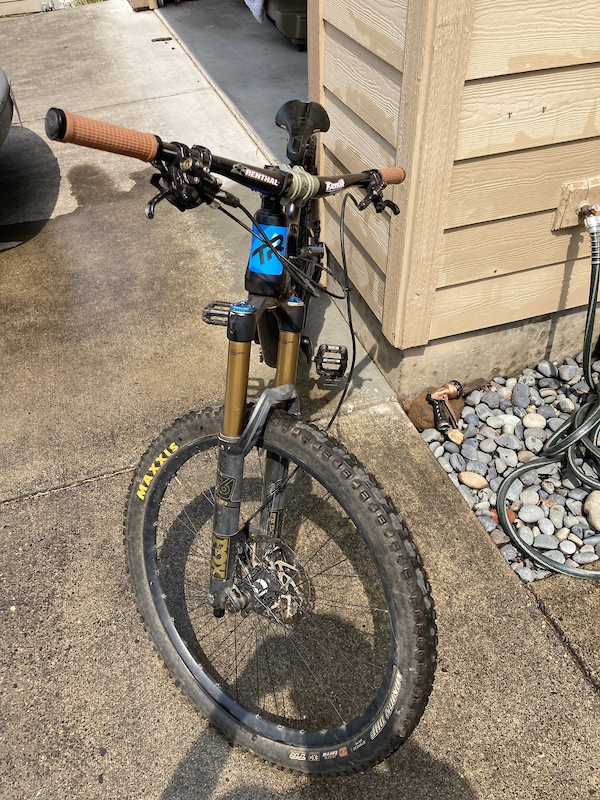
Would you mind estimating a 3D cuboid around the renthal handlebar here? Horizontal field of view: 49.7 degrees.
[{"bbox_3d":[-0.013,-0.366,1.036,0.090,0.075,0.815,23,24,31],"label":"renthal handlebar"}]

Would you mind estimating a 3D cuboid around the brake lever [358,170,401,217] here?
[{"bbox_3d":[0.151,-0.391,1.236,0.065,0.085,0.145,23,24,31],"label":"brake lever"}]

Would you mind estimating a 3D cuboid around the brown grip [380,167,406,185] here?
[{"bbox_3d":[0.182,-0.454,1.314,0.034,0.034,0.132,19,27,24],"label":"brown grip"}]

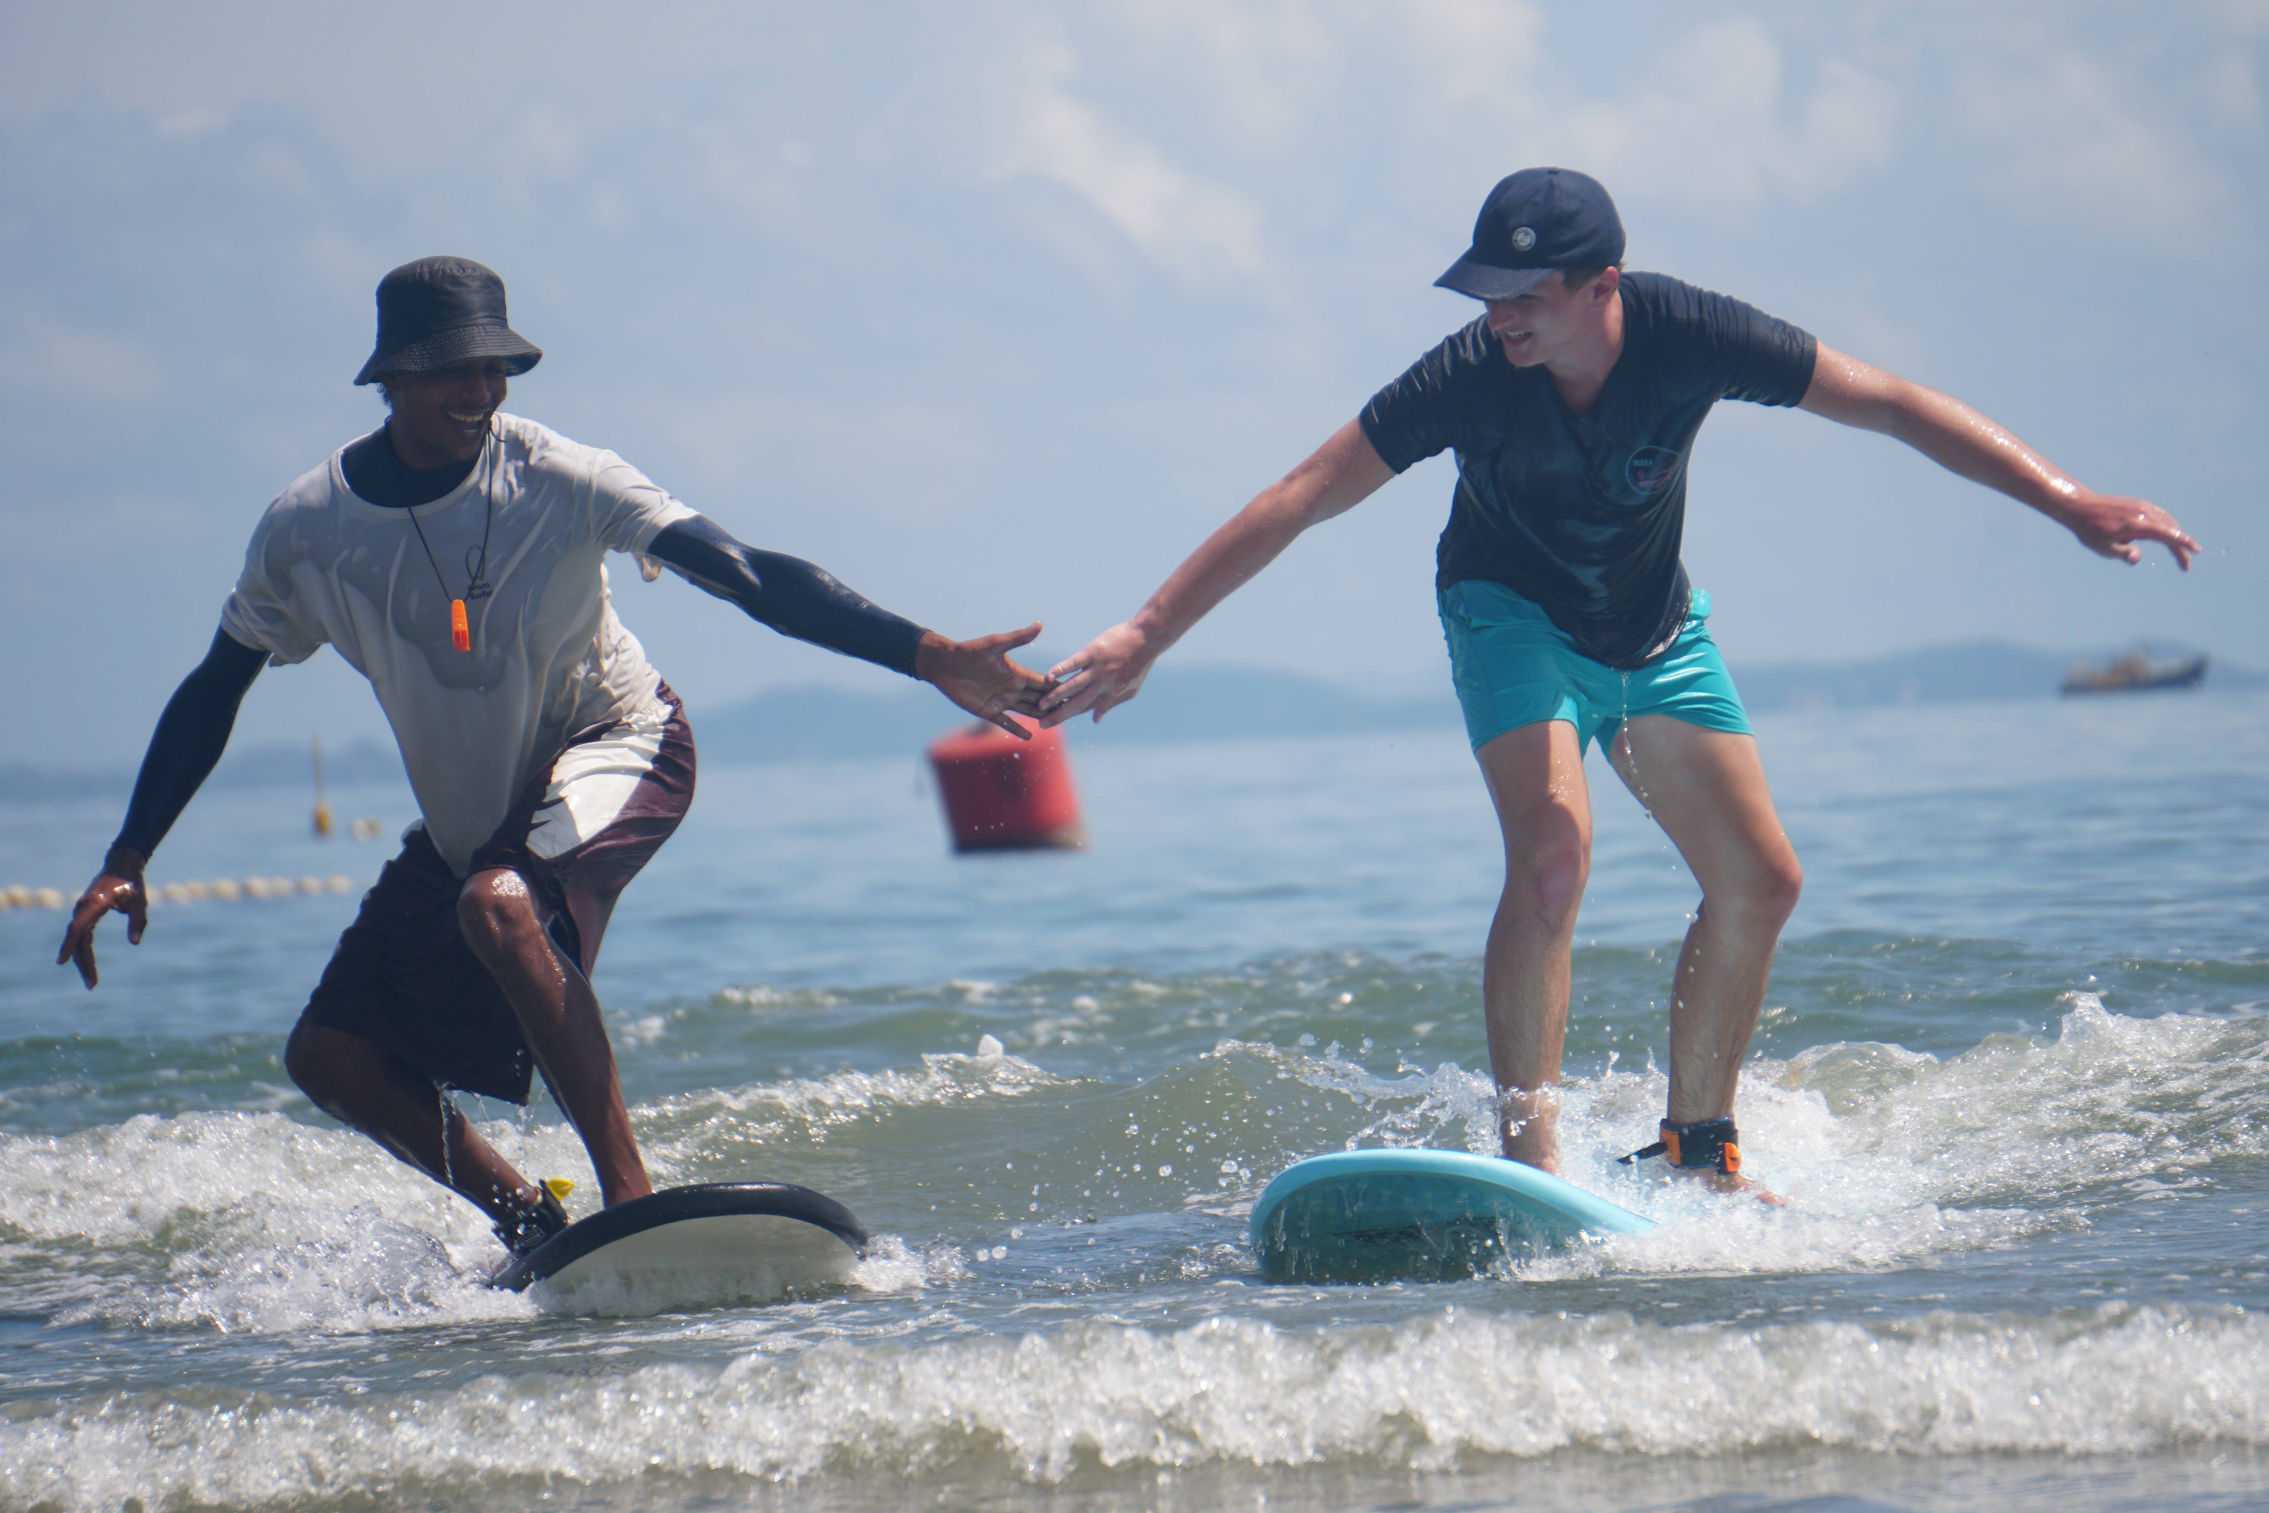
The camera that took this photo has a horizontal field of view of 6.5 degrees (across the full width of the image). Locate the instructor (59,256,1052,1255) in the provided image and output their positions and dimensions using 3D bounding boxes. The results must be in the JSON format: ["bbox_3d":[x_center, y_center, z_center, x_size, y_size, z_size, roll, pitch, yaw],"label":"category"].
[{"bbox_3d":[-0.759,-0.007,26.000,1.280,1.310,0.750,-3,0,14],"label":"instructor"}]

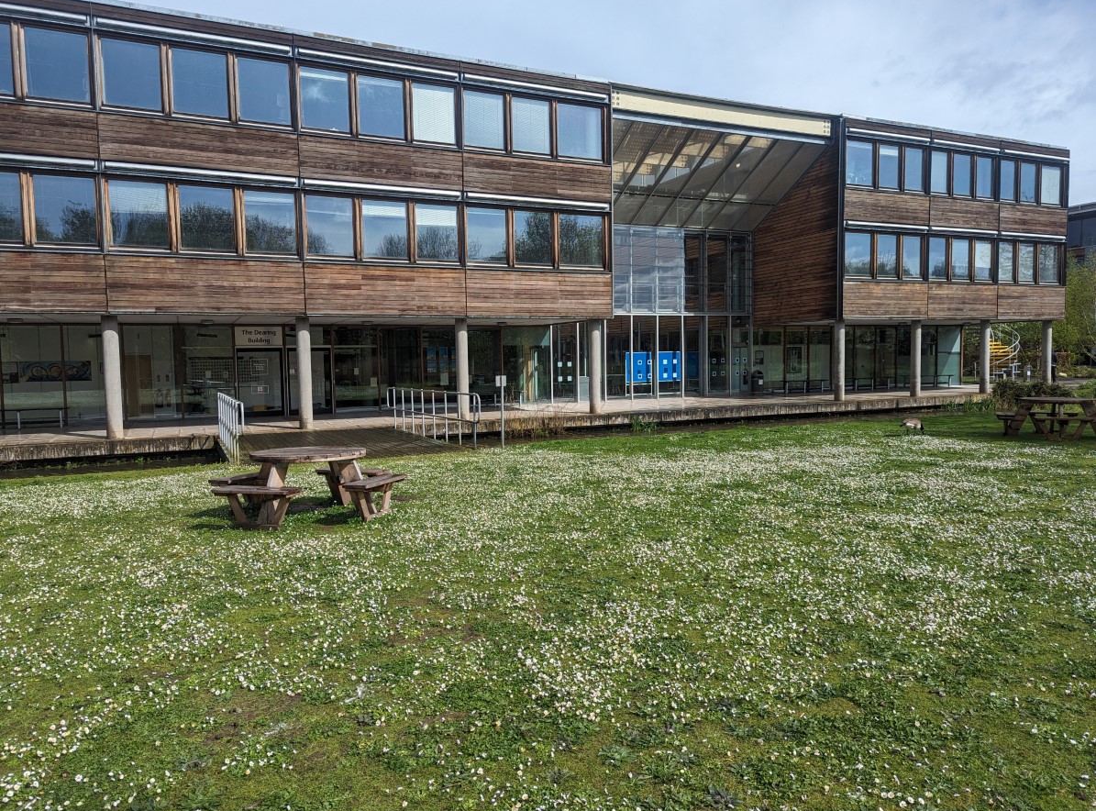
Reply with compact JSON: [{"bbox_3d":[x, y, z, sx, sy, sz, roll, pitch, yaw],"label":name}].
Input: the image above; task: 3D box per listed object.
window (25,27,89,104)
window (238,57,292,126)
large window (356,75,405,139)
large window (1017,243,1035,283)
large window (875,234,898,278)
[{"bbox_3d":[-11.135,-7.737,17.301,1.236,1.540,0.100,-3,4,-25],"label":"window"},{"bbox_3d":[-6.737,-7.442,18.061,1.133,1.423,0.120,-3,4,-26],"label":"window"},{"bbox_3d":[-4.482,-7.995,20.479,1.191,1.548,0.150,-3,4,-25],"label":"large window"},{"bbox_3d":[19.704,-5.868,31.401,1.050,1.540,0.100,-3,4,-23],"label":"large window"},{"bbox_3d":[12.655,-5.598,28.453,1.055,1.571,0.150,-3,4,-23],"label":"large window"}]

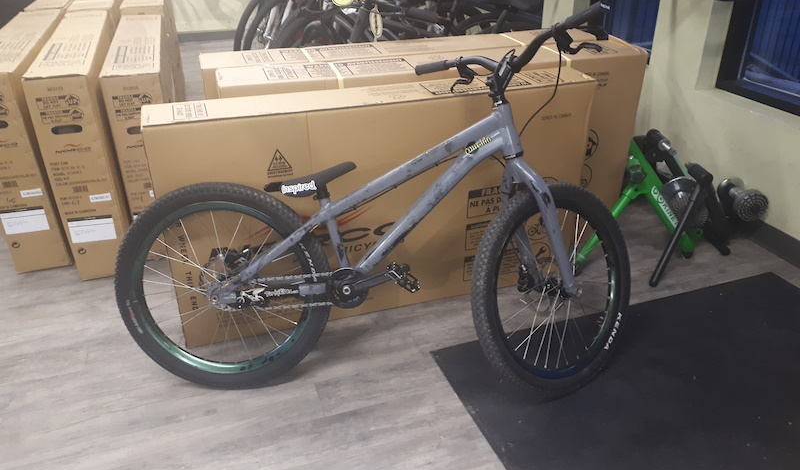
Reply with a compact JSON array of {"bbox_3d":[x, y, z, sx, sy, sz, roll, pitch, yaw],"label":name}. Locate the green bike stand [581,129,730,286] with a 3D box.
[{"bbox_3d":[0.992,-0.098,2.418,0.620,0.430,0.420,-10,30,-18],"label":"green bike stand"}]

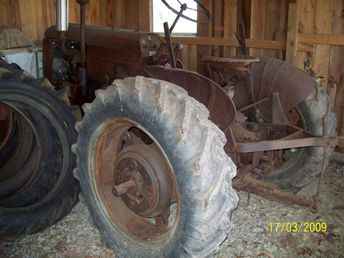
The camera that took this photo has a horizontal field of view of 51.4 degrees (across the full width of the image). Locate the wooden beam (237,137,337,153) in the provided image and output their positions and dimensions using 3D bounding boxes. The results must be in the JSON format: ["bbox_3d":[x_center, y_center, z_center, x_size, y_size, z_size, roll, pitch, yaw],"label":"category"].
[{"bbox_3d":[0.911,0.131,2.885,0.751,0.066,0.048,-4,12,21],"label":"wooden beam"}]

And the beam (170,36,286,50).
[{"bbox_3d":[0.908,-1.386,5.725,1.902,0.127,0.045,2,14,-5],"label":"beam"}]

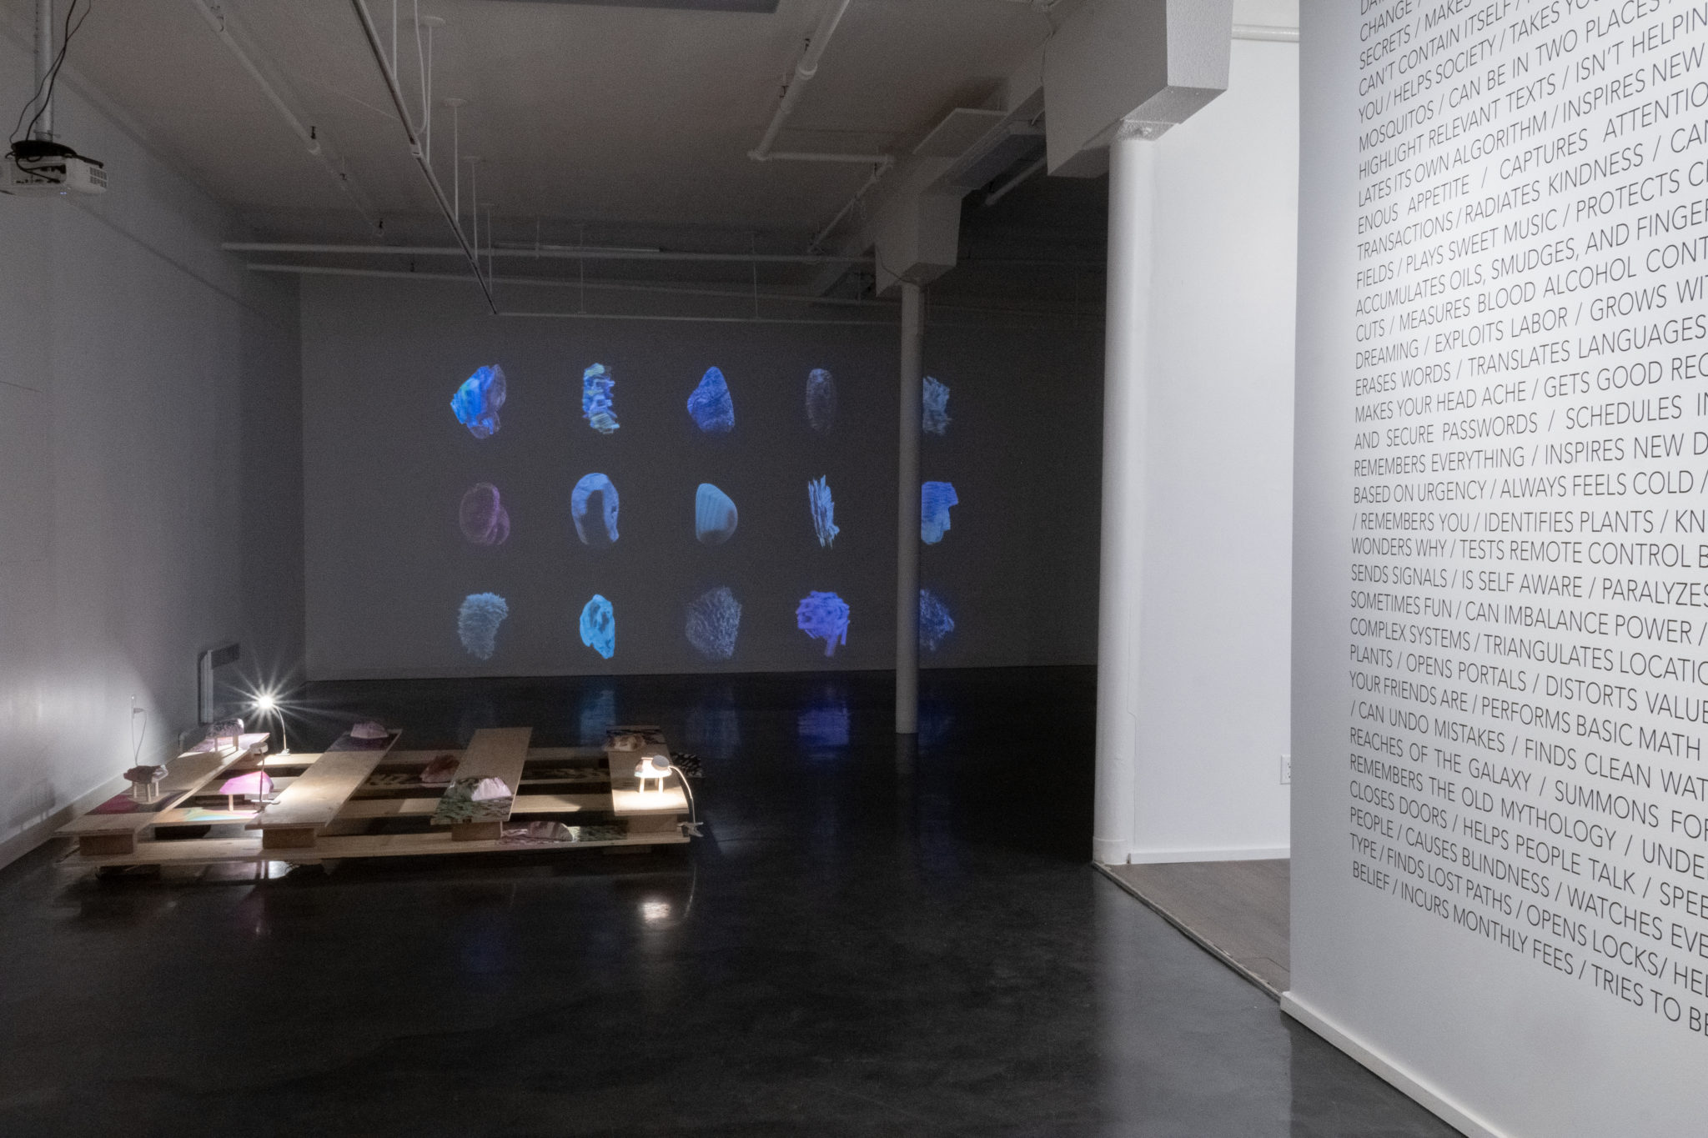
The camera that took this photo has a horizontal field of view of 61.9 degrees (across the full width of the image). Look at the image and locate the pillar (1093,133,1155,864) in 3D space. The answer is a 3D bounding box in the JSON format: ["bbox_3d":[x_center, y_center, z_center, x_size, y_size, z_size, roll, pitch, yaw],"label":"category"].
[{"bbox_3d":[1.069,-0.247,5.652,0.165,2.869,0.165,0,3,-11],"label":"pillar"}]

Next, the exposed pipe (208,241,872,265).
[{"bbox_3d":[-1.933,-2.076,9.351,4.167,0.046,0.046,-1,3,-11],"label":"exposed pipe"}]

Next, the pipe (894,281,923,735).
[{"bbox_3d":[0.345,-0.362,8.871,0.140,2.783,0.140,0,3,-11],"label":"pipe"}]

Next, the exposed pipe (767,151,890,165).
[{"bbox_3d":[-0.129,-2.074,7.173,0.650,0.042,0.042,0,3,-8],"label":"exposed pipe"}]

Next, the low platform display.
[{"bbox_3d":[-2.045,1.032,6.699,2.380,0.199,2.292,0,3,-11],"label":"low platform display"}]

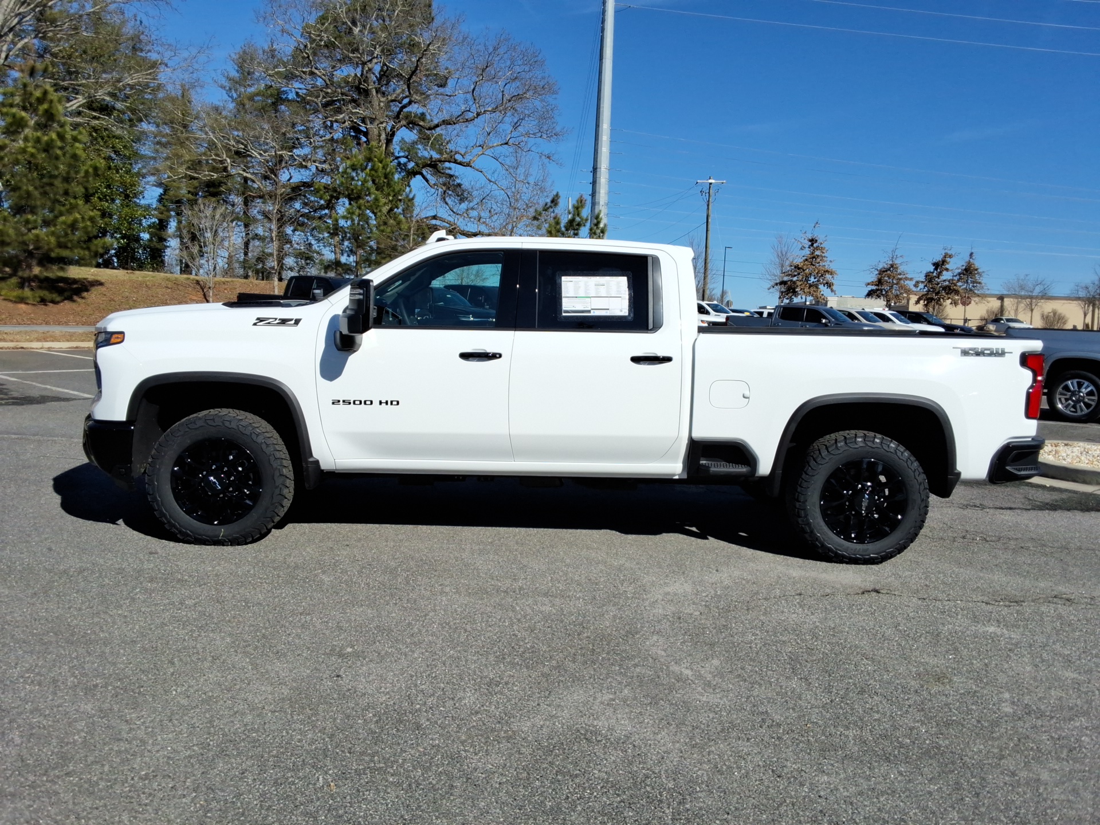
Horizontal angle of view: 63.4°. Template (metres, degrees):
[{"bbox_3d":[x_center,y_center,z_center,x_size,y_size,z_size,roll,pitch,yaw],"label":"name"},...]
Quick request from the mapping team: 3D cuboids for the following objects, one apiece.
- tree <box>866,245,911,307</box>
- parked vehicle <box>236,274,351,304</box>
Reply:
[{"bbox_3d":[20.831,-7.434,55.340,2.631,5.838,2.631,4,7,21],"label":"tree"},{"bbox_3d":[-5.891,-2.613,23.804,6.200,2.000,2.100,8,9,39],"label":"parked vehicle"}]

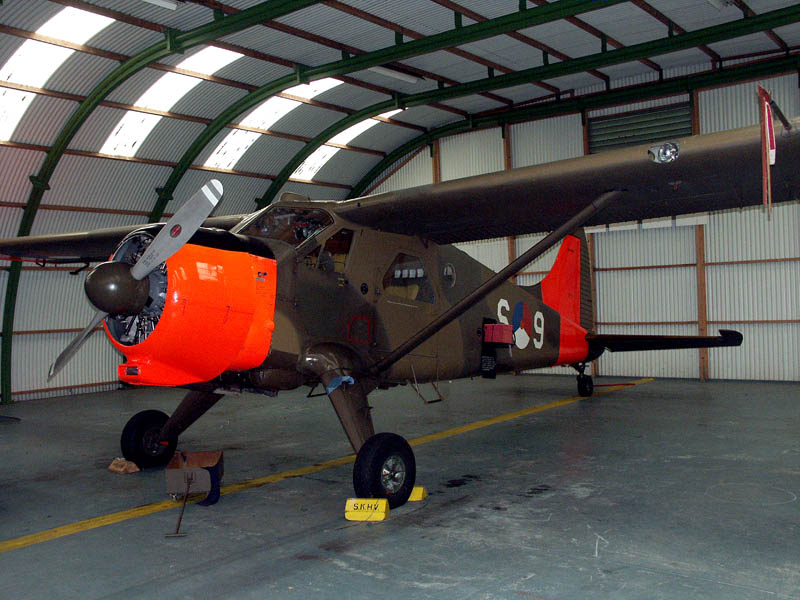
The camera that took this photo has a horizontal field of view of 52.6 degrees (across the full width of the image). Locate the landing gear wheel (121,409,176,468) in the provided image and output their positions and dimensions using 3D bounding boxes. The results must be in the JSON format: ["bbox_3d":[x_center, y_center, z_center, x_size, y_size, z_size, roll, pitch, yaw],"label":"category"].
[{"bbox_3d":[-2.562,1.433,8.293,0.235,0.610,0.620,-2,0,38],"label":"landing gear wheel"}]

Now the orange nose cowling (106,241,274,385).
[{"bbox_3d":[-1.816,0.114,6.781,1.220,1.230,1.030,-2,-8,38],"label":"orange nose cowling"}]

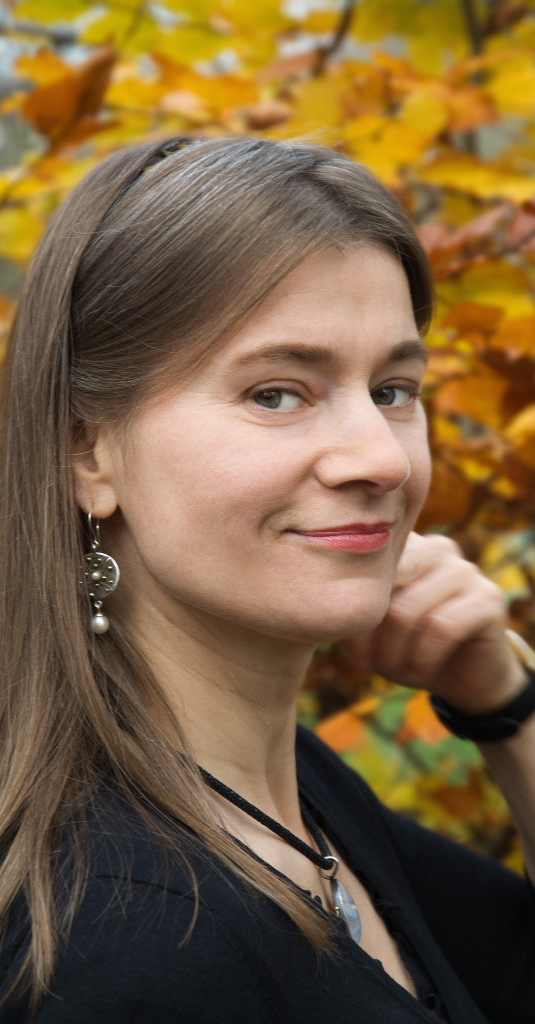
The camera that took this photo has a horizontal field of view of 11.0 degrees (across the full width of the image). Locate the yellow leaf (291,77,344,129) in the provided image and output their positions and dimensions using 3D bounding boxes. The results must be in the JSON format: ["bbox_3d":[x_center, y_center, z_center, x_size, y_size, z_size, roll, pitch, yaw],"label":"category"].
[{"bbox_3d":[0.034,-0.275,1.880,0.035,0.036,0.015,-2,2,0],"label":"yellow leaf"}]

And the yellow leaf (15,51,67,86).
[{"bbox_3d":[-0.163,-0.325,2.050,0.044,0.030,0.025,0,2,0],"label":"yellow leaf"}]

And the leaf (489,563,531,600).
[{"bbox_3d":[0.161,0.045,1.850,0.028,0.024,0.013,-2,2,0],"label":"leaf"}]

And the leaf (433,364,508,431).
[{"bbox_3d":[0.126,-0.071,1.720,0.047,0.041,0.020,-2,2,6],"label":"leaf"}]

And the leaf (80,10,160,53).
[{"bbox_3d":[-0.113,-0.371,2.150,0.063,0.034,0.030,0,2,0],"label":"leaf"}]

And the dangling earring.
[{"bbox_3d":[-0.078,0.026,1.270,0.021,0.058,0.010,-1,2,23],"label":"dangling earring"}]

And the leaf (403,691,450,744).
[{"bbox_3d":[0.113,0.142,1.950,0.038,0.041,0.025,0,2,0],"label":"leaf"}]

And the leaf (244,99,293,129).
[{"bbox_3d":[0.000,-0.278,1.950,0.034,0.022,0.022,0,2,0],"label":"leaf"}]

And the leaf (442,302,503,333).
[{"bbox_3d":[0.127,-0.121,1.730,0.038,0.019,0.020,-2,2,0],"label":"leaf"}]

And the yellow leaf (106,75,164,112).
[{"bbox_3d":[-0.098,-0.307,2.050,0.047,0.028,0.025,0,2,0],"label":"yellow leaf"}]

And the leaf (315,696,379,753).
[{"bbox_3d":[0.050,0.133,1.750,0.040,0.035,0.018,-2,2,0],"label":"leaf"}]

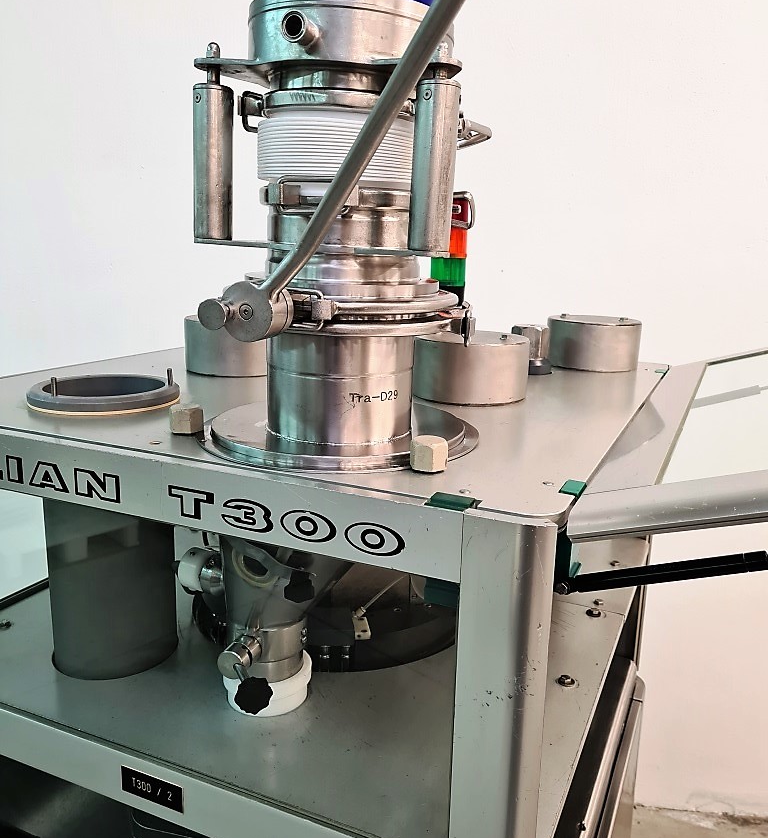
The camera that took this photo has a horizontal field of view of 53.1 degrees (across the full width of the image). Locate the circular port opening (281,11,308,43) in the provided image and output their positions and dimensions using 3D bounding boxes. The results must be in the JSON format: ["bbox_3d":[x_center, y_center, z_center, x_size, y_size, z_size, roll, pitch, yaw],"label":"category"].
[{"bbox_3d":[-0.076,-0.340,0.670,0.025,0.025,0.010,8,13,22],"label":"circular port opening"}]

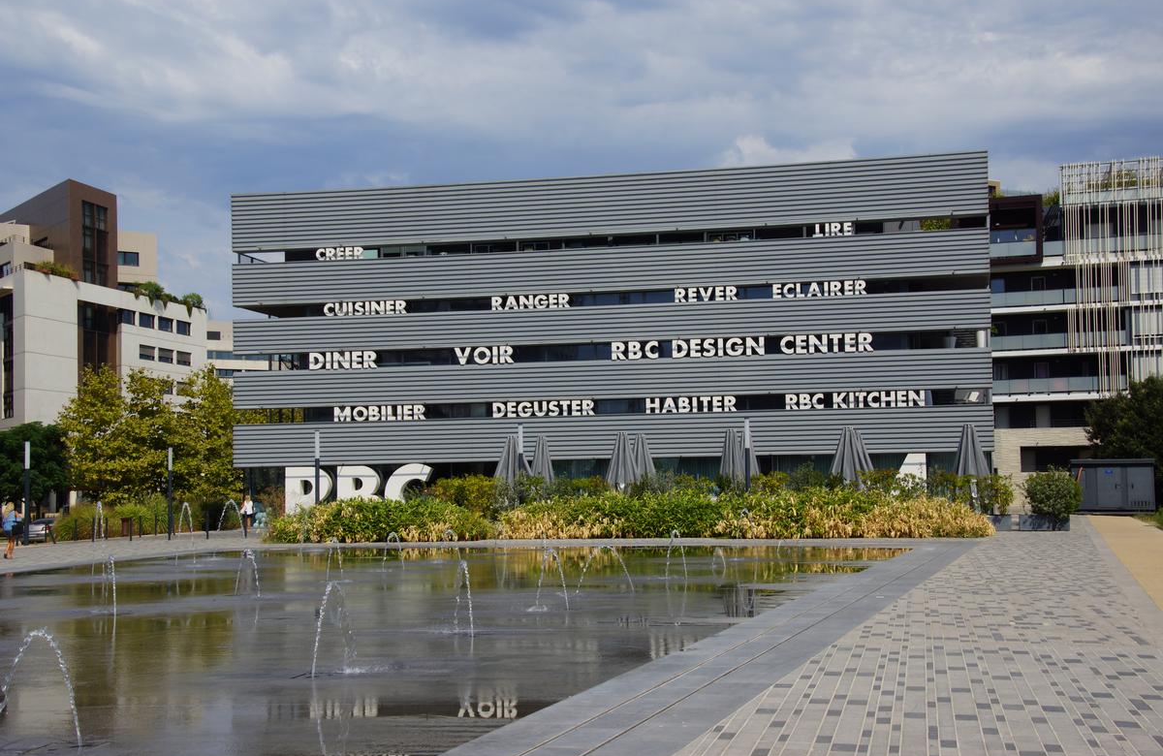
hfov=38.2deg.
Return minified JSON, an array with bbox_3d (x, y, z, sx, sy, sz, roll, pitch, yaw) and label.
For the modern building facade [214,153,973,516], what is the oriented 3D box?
[{"bbox_3d":[2.091,-1.208,94.823,40.917,18.452,13.000,-2,-3,13],"label":"modern building facade"}]

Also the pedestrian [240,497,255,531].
[{"bbox_3d":[-15.235,6.219,76.785,0.550,1.626,0.400,-1,-3,6],"label":"pedestrian"}]

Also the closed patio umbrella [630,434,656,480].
[{"bbox_3d":[2.618,4.411,70.861,1.250,4.161,1.250,-1,-3,0],"label":"closed patio umbrella"}]

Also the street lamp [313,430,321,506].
[{"bbox_3d":[-9.632,4.001,61.382,0.170,4.105,0.170,-1,-3,0],"label":"street lamp"}]

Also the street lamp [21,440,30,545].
[{"bbox_3d":[-21.229,4.434,64.364,0.220,4.000,0.220,-2,-4,12],"label":"street lamp"}]

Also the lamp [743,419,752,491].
[{"bbox_3d":[5.850,3.503,58.690,0.170,4.163,0.170,-1,-3,0],"label":"lamp"}]

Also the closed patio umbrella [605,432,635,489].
[{"bbox_3d":[1.684,4.225,68.864,1.350,4.000,1.350,-2,-4,12],"label":"closed patio umbrella"}]

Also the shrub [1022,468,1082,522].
[{"bbox_3d":[17.195,4.249,61.139,2.050,1.970,1.950,-1,-3,0],"label":"shrub"}]

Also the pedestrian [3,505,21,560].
[{"bbox_3d":[-16.827,4.546,49.638,0.550,1.670,0.500,-2,-4,23],"label":"pedestrian"}]

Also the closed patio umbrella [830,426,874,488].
[{"bbox_3d":[10.807,3.969,67.165,1.600,3.990,1.600,-2,-4,12],"label":"closed patio umbrella"}]

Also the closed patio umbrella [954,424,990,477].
[{"bbox_3d":[15.352,3.817,66.164,1.420,4.010,1.420,-2,-4,12],"label":"closed patio umbrella"}]

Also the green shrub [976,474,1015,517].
[{"bbox_3d":[15.614,4.390,63.347,1.450,1.580,1.200,-2,-4,12],"label":"green shrub"}]

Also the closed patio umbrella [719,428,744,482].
[{"bbox_3d":[5.938,4.039,65.871,1.150,4.088,1.150,-1,-3,0],"label":"closed patio umbrella"}]

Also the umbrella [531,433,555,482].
[{"bbox_3d":[-1.671,4.443,71.862,1.200,4.080,1.200,-2,-4,12],"label":"umbrella"}]

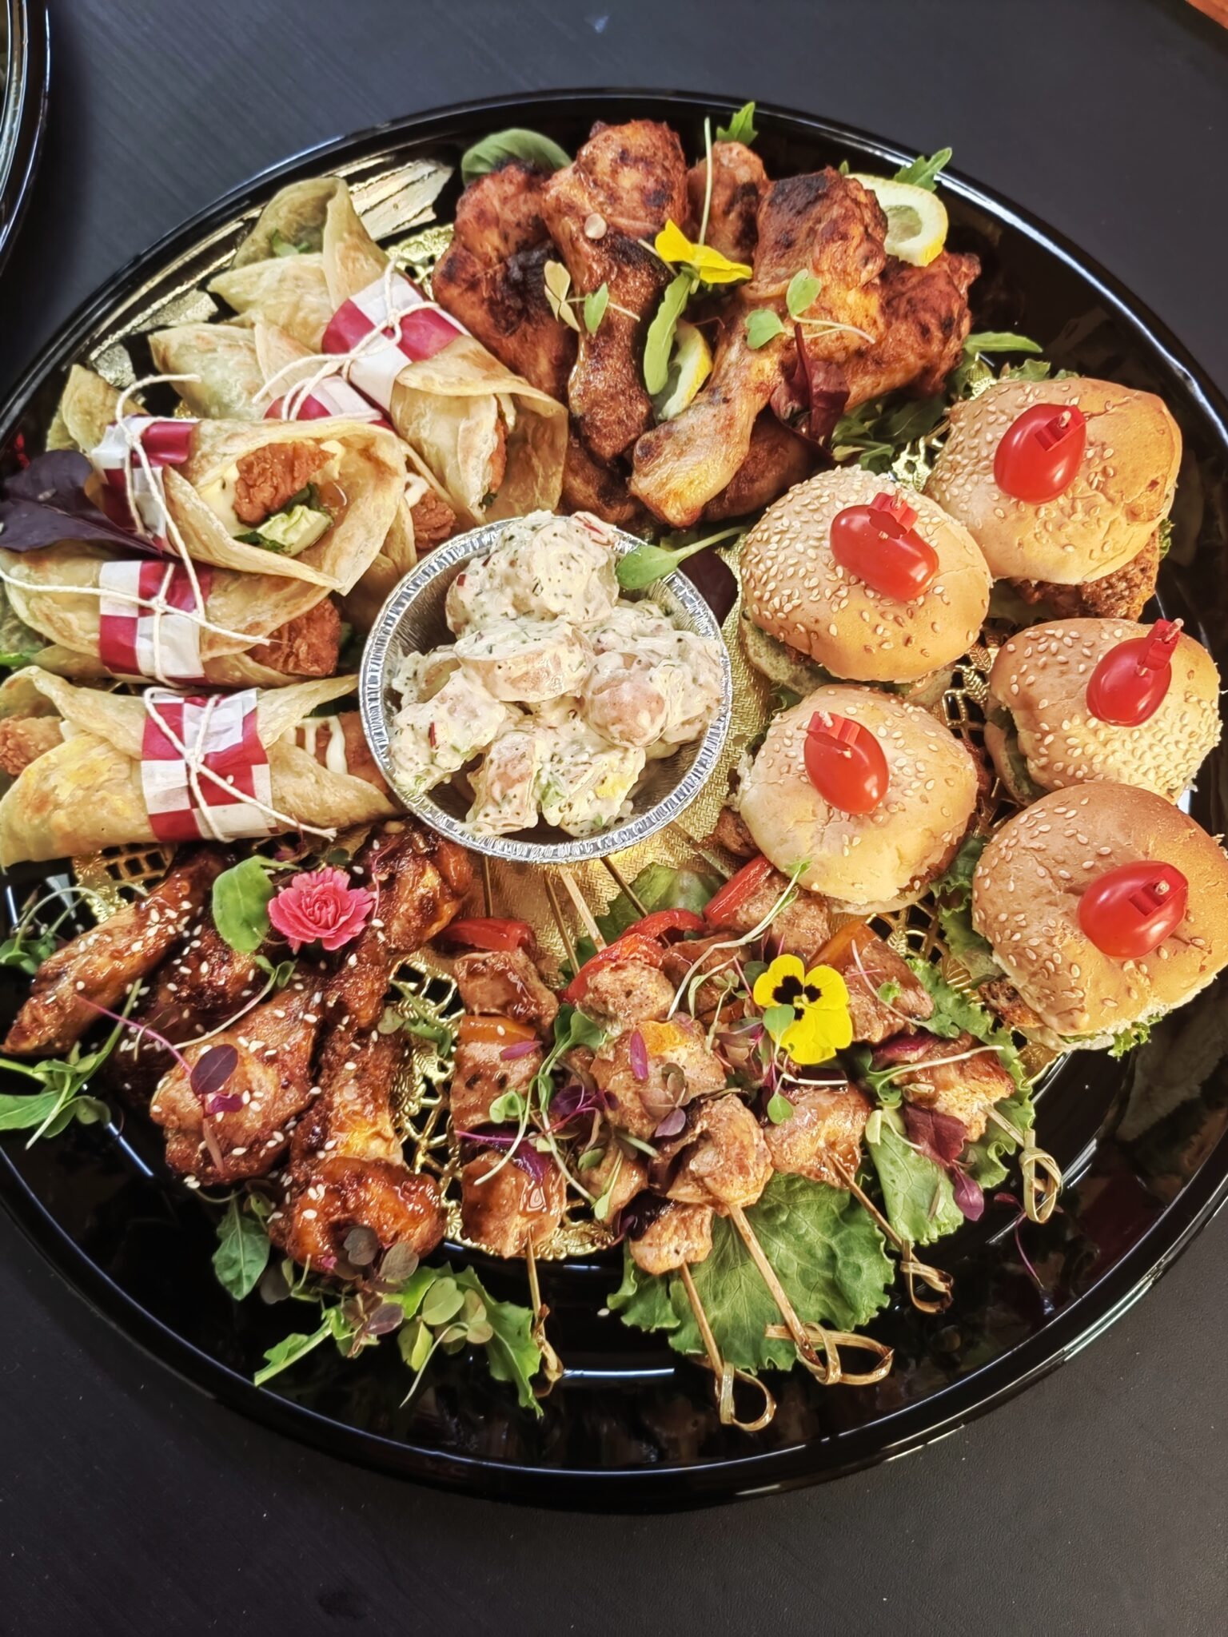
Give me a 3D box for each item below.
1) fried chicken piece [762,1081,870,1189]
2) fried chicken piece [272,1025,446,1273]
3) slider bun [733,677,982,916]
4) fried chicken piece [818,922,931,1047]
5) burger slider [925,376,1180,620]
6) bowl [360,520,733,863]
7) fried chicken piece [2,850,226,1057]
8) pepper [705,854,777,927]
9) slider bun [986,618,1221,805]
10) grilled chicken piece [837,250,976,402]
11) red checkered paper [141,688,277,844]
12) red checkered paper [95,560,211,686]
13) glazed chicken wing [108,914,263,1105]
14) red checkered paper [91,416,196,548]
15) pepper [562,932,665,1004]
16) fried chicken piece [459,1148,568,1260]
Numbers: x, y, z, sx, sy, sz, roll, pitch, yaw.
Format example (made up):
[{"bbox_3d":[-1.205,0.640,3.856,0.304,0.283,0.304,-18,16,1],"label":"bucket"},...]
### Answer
[{"bbox_3d":[0.060,0.093,0.377,0.032,0.026,0.029,30,78,5],"label":"fried chicken piece"},{"bbox_3d":[-0.074,0.095,0.371,0.043,0.036,0.071,15,77,2],"label":"fried chicken piece"},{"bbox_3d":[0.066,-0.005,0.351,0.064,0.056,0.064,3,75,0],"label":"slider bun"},{"bbox_3d":[0.071,0.045,0.348,0.030,0.025,0.033,-30,78,-8],"label":"fried chicken piece"},{"bbox_3d":[0.143,-0.105,0.415,0.074,0.053,0.074,0,77,-1],"label":"burger slider"},{"bbox_3d":[-0.021,-0.036,0.401,0.112,0.040,0.111,0,77,-1],"label":"bowl"},{"bbox_3d":[-0.152,0.041,0.389,0.079,0.028,0.030,-41,81,-10],"label":"fried chicken piece"},{"bbox_3d":[0.035,0.019,0.351,0.024,0.010,0.010,-41,80,-10],"label":"pepper"},{"bbox_3d":[0.137,-0.028,0.358,0.063,0.052,0.061,6,75,0],"label":"slider bun"},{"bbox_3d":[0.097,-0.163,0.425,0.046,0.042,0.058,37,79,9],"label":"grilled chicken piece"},{"bbox_3d":[-0.124,-0.016,0.394,0.034,0.039,0.046,-5,77,-2],"label":"red checkered paper"},{"bbox_3d":[-0.132,-0.056,0.368,0.031,0.026,0.034,-5,76,-2],"label":"red checkered paper"},{"bbox_3d":[-0.116,0.052,0.345,0.037,0.027,0.062,29,77,6],"label":"glazed chicken wing"},{"bbox_3d":[-0.150,-0.108,0.408,0.029,0.034,0.038,7,76,3],"label":"red checkered paper"},{"bbox_3d":[0.000,0.044,0.373,0.034,0.014,0.012,-30,77,-7],"label":"pepper"},{"bbox_3d":[-0.029,0.111,0.369,0.031,0.028,0.027,2,76,1],"label":"fried chicken piece"}]

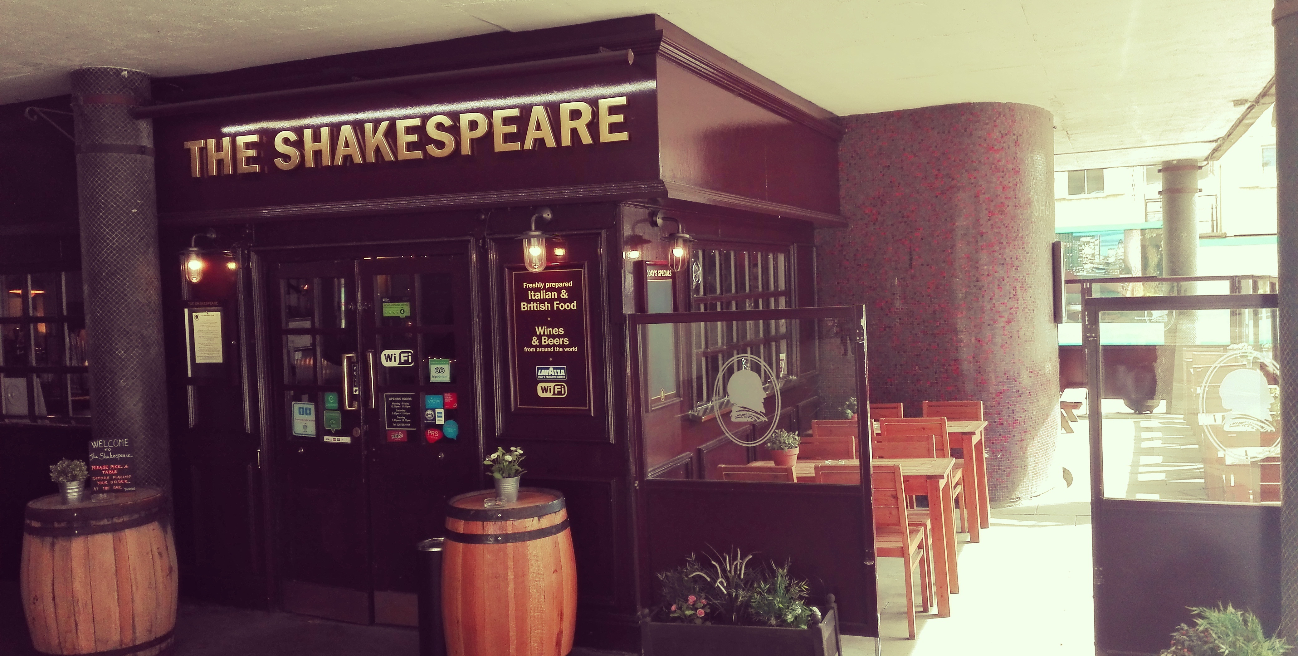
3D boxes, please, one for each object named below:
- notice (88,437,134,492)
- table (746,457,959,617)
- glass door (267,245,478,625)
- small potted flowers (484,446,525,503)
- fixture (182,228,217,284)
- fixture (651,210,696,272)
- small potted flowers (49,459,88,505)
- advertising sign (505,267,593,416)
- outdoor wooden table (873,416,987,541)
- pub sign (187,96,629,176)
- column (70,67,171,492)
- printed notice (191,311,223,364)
[{"bbox_3d":[-2.830,0.733,4.906,0.215,0.275,0.030,-2,-4,-8],"label":"notice"},{"bbox_3d":[1.130,1.170,5.330,1.190,0.745,0.570,-4,0,24],"label":"table"},{"bbox_3d":[-1.513,0.612,5.134,1.310,2.070,0.070,-1,3,18],"label":"glass door"},{"bbox_3d":[-0.701,0.706,4.503,0.188,0.267,0.188,-2,3,0],"label":"small potted flowers"},{"bbox_3d":[-2.647,-0.422,5.441,0.175,0.320,0.235,-2,2,20],"label":"fixture"},{"bbox_3d":[0.142,-0.452,4.872,0.205,0.319,0.181,-1,3,26],"label":"fixture"},{"bbox_3d":[-2.924,0.771,4.689,0.170,0.220,0.170,-2,2,0],"label":"small potted flowers"},{"bbox_3d":[-0.502,0.057,4.687,0.432,0.731,0.030,-1,3,18],"label":"advertising sign"},{"bbox_3d":[1.835,1.114,6.806,1.220,0.765,0.570,-5,0,28],"label":"outdoor wooden table"},{"bbox_3d":[-1.287,-0.923,4.593,2.534,0.198,0.040,-1,3,18],"label":"pub sign"},{"bbox_3d":[-2.949,0.139,5.243,0.380,3.112,0.380,-2,2,0],"label":"column"},{"bbox_3d":[-2.576,0.059,5.431,0.208,0.297,0.015,-1,3,18],"label":"printed notice"}]

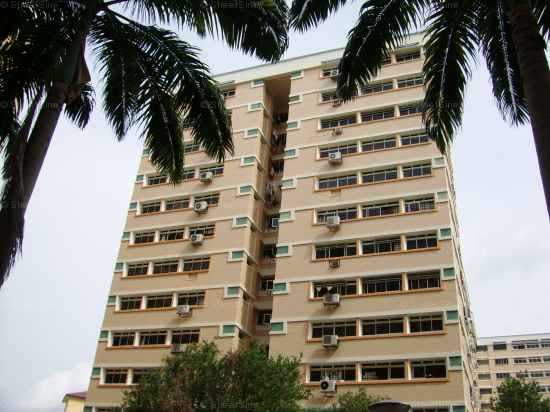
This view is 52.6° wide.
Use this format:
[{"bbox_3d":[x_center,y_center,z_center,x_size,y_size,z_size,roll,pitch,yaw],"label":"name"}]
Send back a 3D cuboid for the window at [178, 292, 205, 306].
[{"bbox_3d":[-5.995,6.944,40.600,2.380,1.150,0.150,-8,-33,20],"label":"window"}]

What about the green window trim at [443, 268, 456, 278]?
[{"bbox_3d":[10.192,3.903,32.499,0.640,0.540,0.100,-7,-33,20],"label":"green window trim"}]

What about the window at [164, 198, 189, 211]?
[{"bbox_3d":[-8.140,-0.038,45.770,2.270,1.130,0.150,-8,-32,21],"label":"window"}]

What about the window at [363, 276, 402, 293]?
[{"bbox_3d":[6.856,5.054,35.651,2.500,0.980,0.120,-7,-33,20],"label":"window"}]

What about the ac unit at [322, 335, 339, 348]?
[{"bbox_3d":[3.406,8.333,34.232,0.870,0.660,0.340,-8,-32,21],"label":"ac unit"}]

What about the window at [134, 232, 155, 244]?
[{"bbox_3d":[-10.095,2.564,43.241,1.920,1.030,0.140,-7,-33,20],"label":"window"}]

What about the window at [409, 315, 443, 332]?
[{"bbox_3d":[9.033,7.080,33.185,1.940,1.130,0.150,-8,-32,21],"label":"window"}]

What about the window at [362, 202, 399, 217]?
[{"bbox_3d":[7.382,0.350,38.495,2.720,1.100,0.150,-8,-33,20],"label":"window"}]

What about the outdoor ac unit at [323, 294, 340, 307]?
[{"bbox_3d":[3.459,5.699,33.907,0.880,0.600,0.360,-7,-33,20],"label":"outdoor ac unit"}]

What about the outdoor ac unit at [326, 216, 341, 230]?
[{"bbox_3d":[4.034,1.114,38.341,0.850,0.680,0.340,-8,-32,21],"label":"outdoor ac unit"}]

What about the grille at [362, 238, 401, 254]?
[{"bbox_3d":[6.865,2.635,35.670,2.550,1.050,0.140,-7,-33,20],"label":"grille"}]

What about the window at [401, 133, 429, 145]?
[{"bbox_3d":[10.028,-4.676,39.890,1.930,1.130,0.150,-8,-32,21],"label":"window"}]

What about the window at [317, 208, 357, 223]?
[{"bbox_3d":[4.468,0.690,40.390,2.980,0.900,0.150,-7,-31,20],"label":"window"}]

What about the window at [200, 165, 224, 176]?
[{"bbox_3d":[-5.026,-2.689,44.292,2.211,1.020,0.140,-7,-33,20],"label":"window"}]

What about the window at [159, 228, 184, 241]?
[{"bbox_3d":[-7.841,2.292,42.395,2.200,1.030,0.140,-7,-33,20],"label":"window"}]

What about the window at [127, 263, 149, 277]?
[{"bbox_3d":[-11.056,5.106,44.697,1.850,1.070,0.150,-7,-31,20],"label":"window"}]

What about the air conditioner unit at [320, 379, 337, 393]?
[{"bbox_3d":[3.147,10.712,32.988,0.850,0.670,0.330,-7,-33,20],"label":"air conditioner unit"}]

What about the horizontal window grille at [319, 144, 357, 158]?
[{"bbox_3d":[4.685,-3.931,40.804,2.820,1.180,0.100,-7,-33,20],"label":"horizontal window grille"}]

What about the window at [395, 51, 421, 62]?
[{"bbox_3d":[10.497,-11.650,43.927,1.870,1.130,0.150,-8,-32,21],"label":"window"}]

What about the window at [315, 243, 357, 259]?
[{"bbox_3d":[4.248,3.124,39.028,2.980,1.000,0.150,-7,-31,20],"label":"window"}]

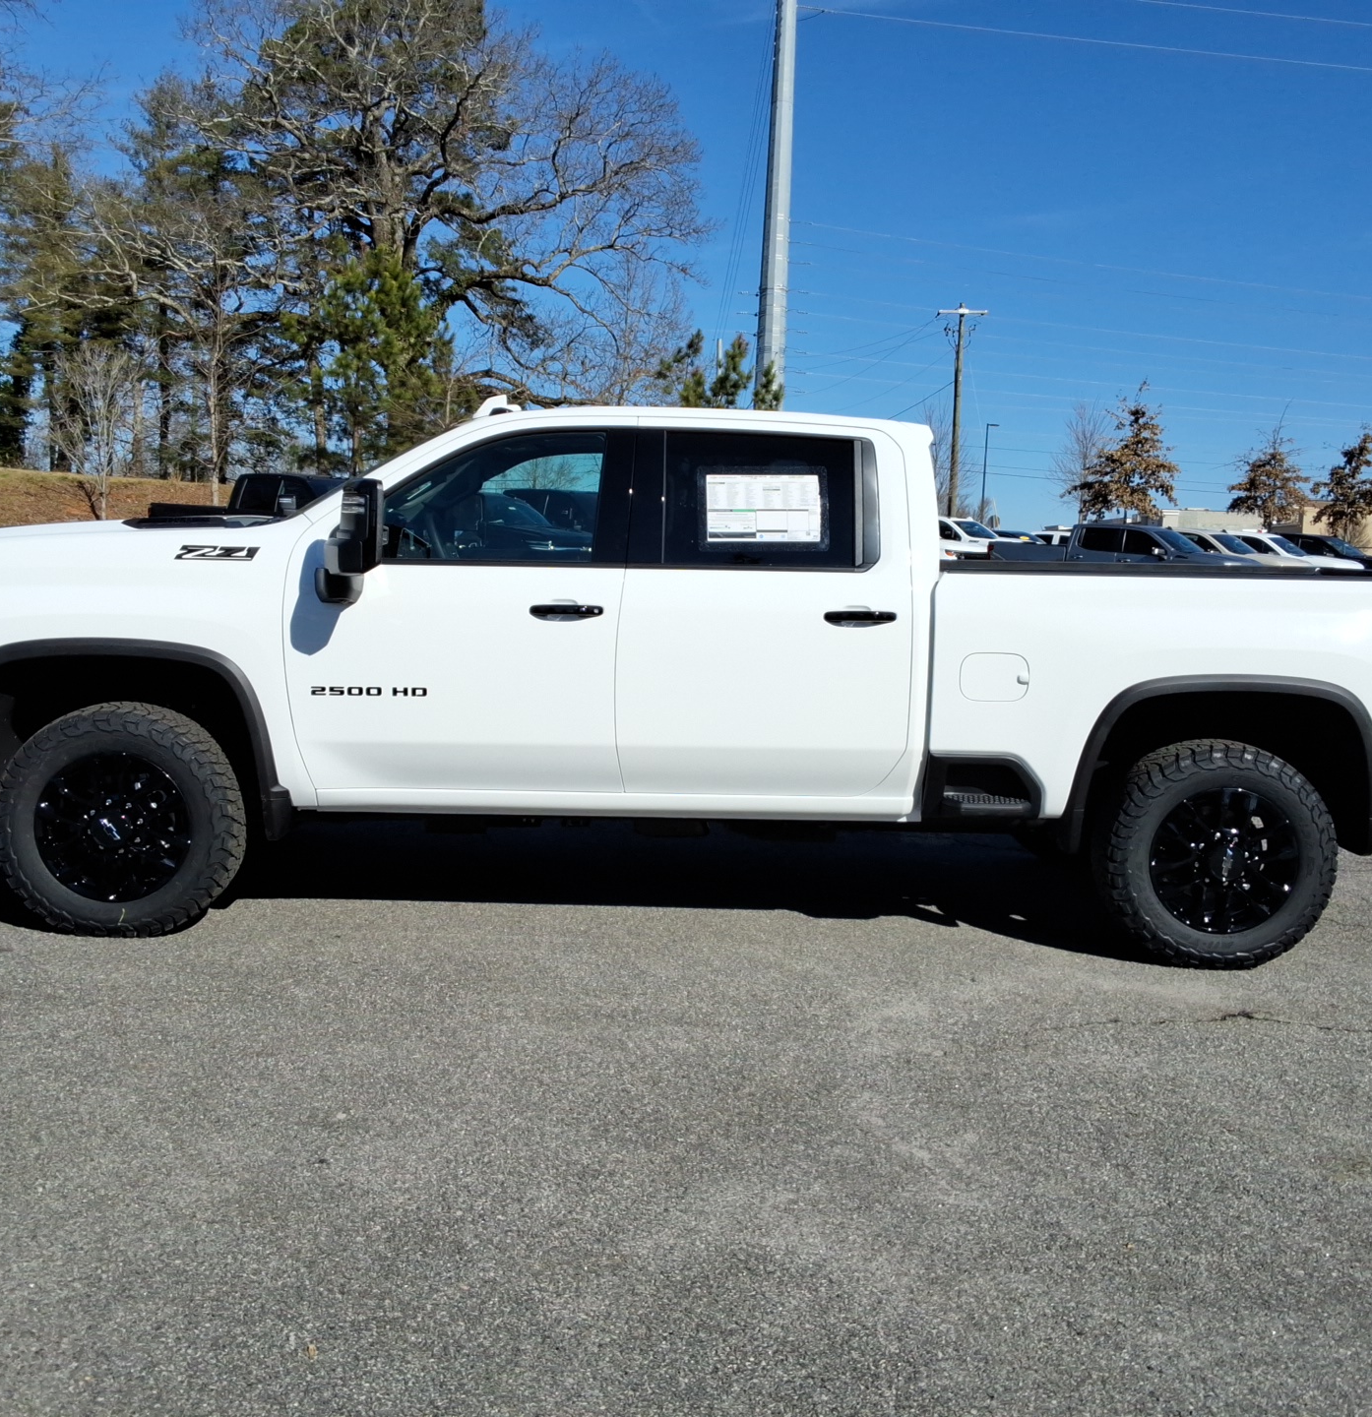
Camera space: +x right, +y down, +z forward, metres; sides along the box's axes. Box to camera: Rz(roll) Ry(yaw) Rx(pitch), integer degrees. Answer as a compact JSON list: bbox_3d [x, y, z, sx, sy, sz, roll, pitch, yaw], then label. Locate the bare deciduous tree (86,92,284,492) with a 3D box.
[{"bbox_3d":[-14.942,-11.998,45.721,5.576,12.387,5.576,0,7,-18],"label":"bare deciduous tree"}]

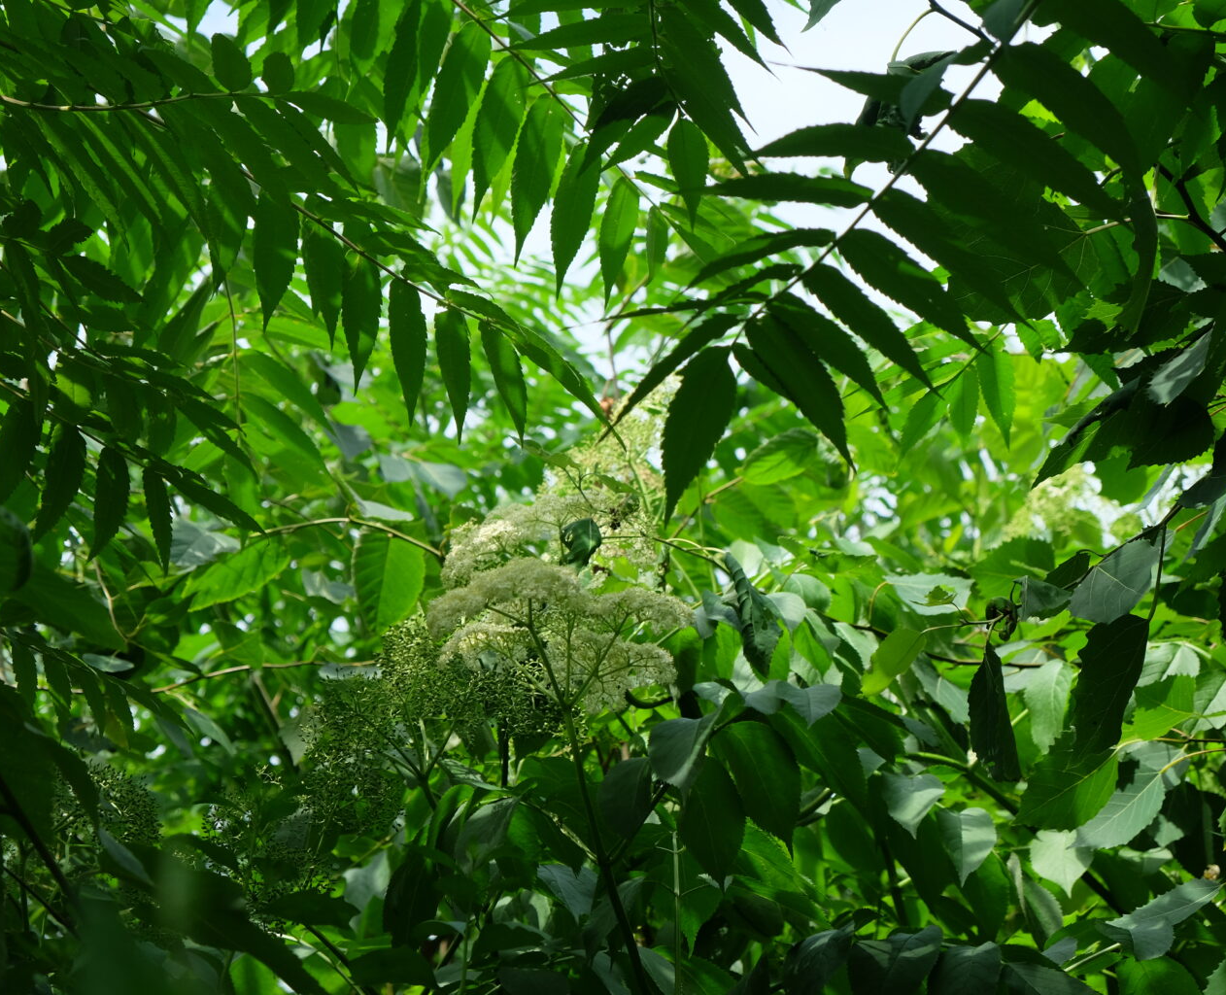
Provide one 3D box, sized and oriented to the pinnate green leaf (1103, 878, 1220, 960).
[{"bbox_3d":[0.351,0.270,2.200,0.084,0.050,0.020,-22,-47,-14],"label":"pinnate green leaf"}]

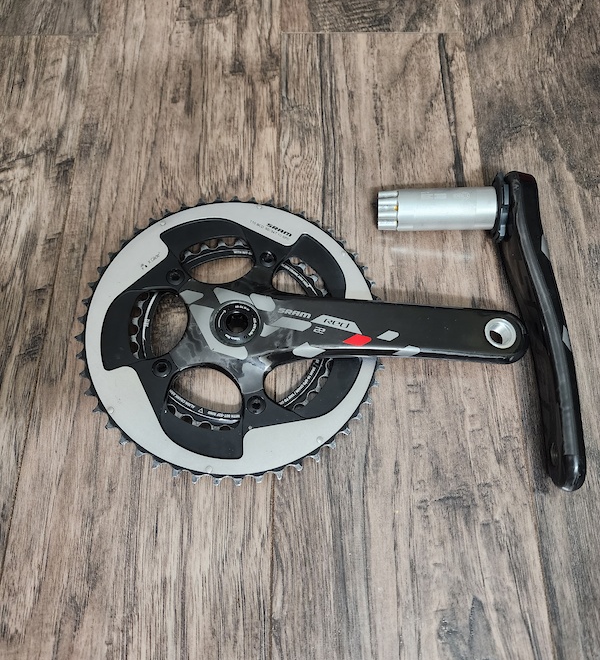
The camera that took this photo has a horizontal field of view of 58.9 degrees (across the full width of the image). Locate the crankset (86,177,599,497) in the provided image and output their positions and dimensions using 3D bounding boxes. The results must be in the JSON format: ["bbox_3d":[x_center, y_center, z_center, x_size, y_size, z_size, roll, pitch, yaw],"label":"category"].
[{"bbox_3d":[0.015,-0.009,0.353,0.324,0.045,0.220,0,70,0],"label":"crankset"}]

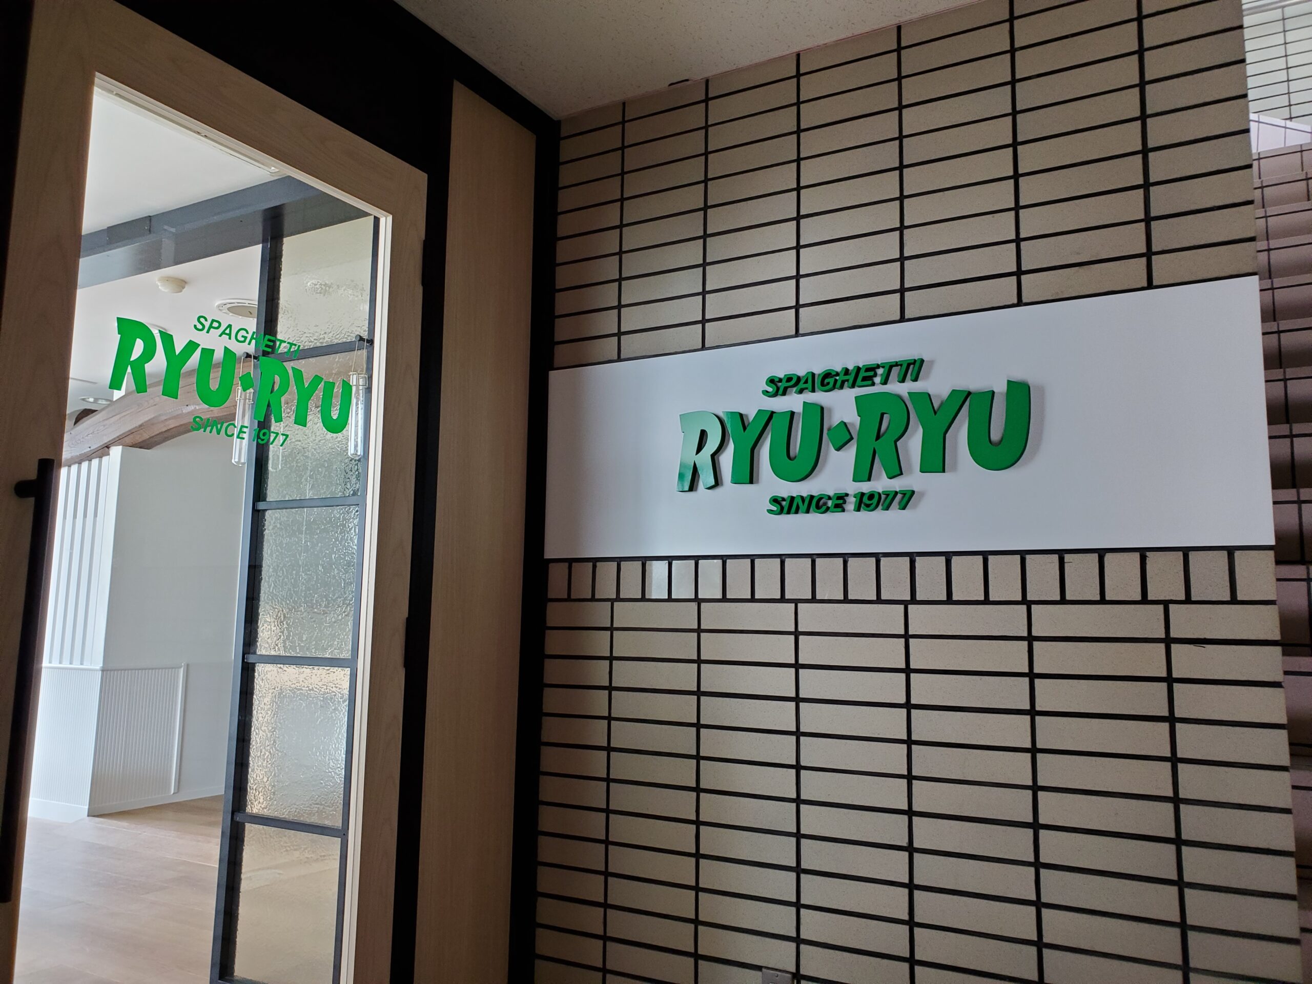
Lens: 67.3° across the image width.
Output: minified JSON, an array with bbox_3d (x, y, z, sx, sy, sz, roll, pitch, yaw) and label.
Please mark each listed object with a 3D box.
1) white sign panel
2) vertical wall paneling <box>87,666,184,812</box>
[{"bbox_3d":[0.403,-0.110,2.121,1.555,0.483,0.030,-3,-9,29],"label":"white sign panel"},{"bbox_3d":[-3.180,1.497,6.077,0.030,0.845,0.565,-3,-9,29],"label":"vertical wall paneling"}]

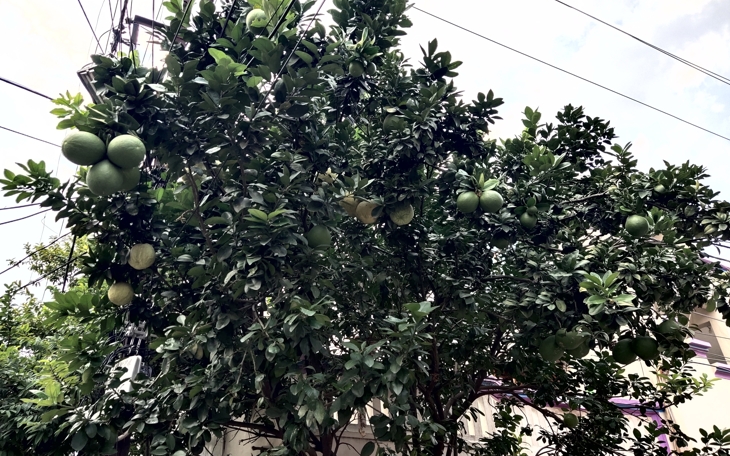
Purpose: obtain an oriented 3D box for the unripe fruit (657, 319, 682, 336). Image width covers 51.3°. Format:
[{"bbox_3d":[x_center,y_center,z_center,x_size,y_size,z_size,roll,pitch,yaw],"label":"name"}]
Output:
[{"bbox_3d":[1.852,0.620,4.619,0.143,0.143,0.143,-4,-38,0],"label":"unripe fruit"}]

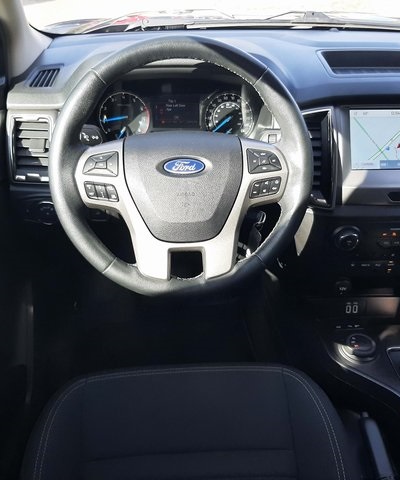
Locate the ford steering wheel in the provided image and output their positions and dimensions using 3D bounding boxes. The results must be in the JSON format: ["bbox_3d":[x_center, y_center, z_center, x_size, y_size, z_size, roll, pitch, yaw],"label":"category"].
[{"bbox_3d":[-0.028,-0.110,0.713,0.380,0.375,0.100,-1,9,-1],"label":"ford steering wheel"}]

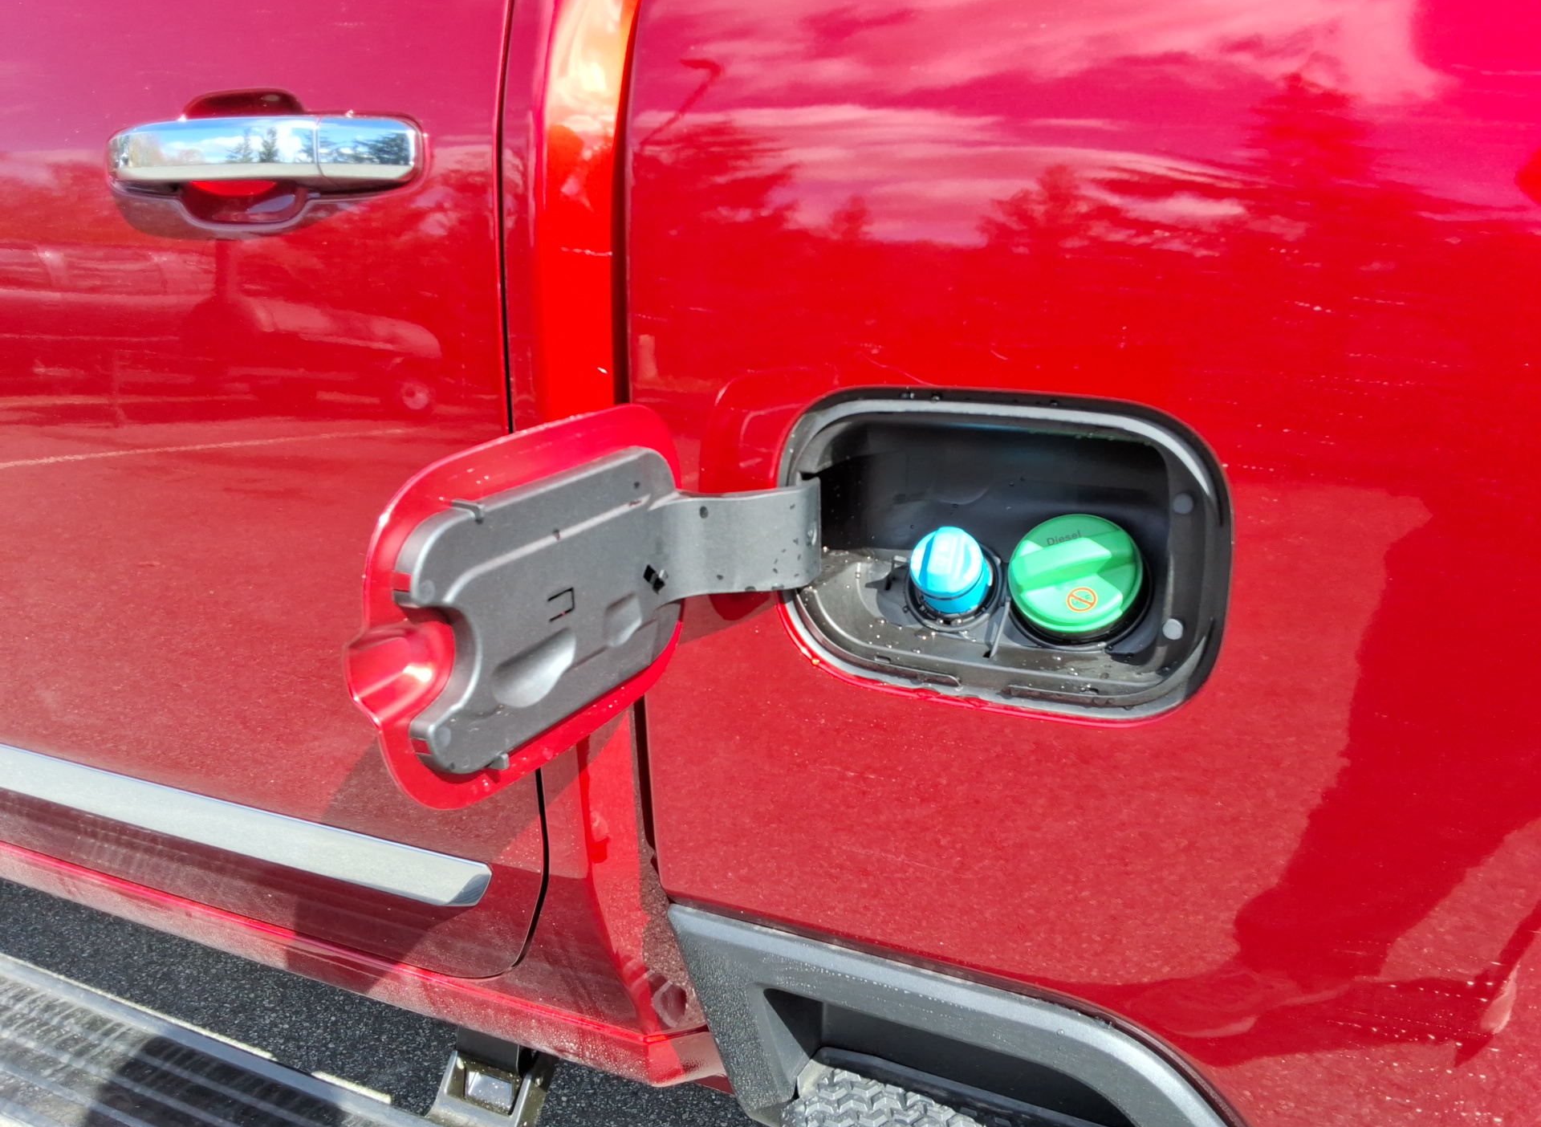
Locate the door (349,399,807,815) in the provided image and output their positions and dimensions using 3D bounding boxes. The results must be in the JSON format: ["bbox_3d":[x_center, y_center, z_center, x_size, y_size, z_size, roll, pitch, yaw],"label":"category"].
[{"bbox_3d":[-0.083,0.016,0.654,0.082,0.185,0.297,9,22,29],"label":"door"}]

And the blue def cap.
[{"bbox_3d":[0.112,0.006,0.765,0.046,0.046,0.035,7,-21,23],"label":"blue def cap"}]

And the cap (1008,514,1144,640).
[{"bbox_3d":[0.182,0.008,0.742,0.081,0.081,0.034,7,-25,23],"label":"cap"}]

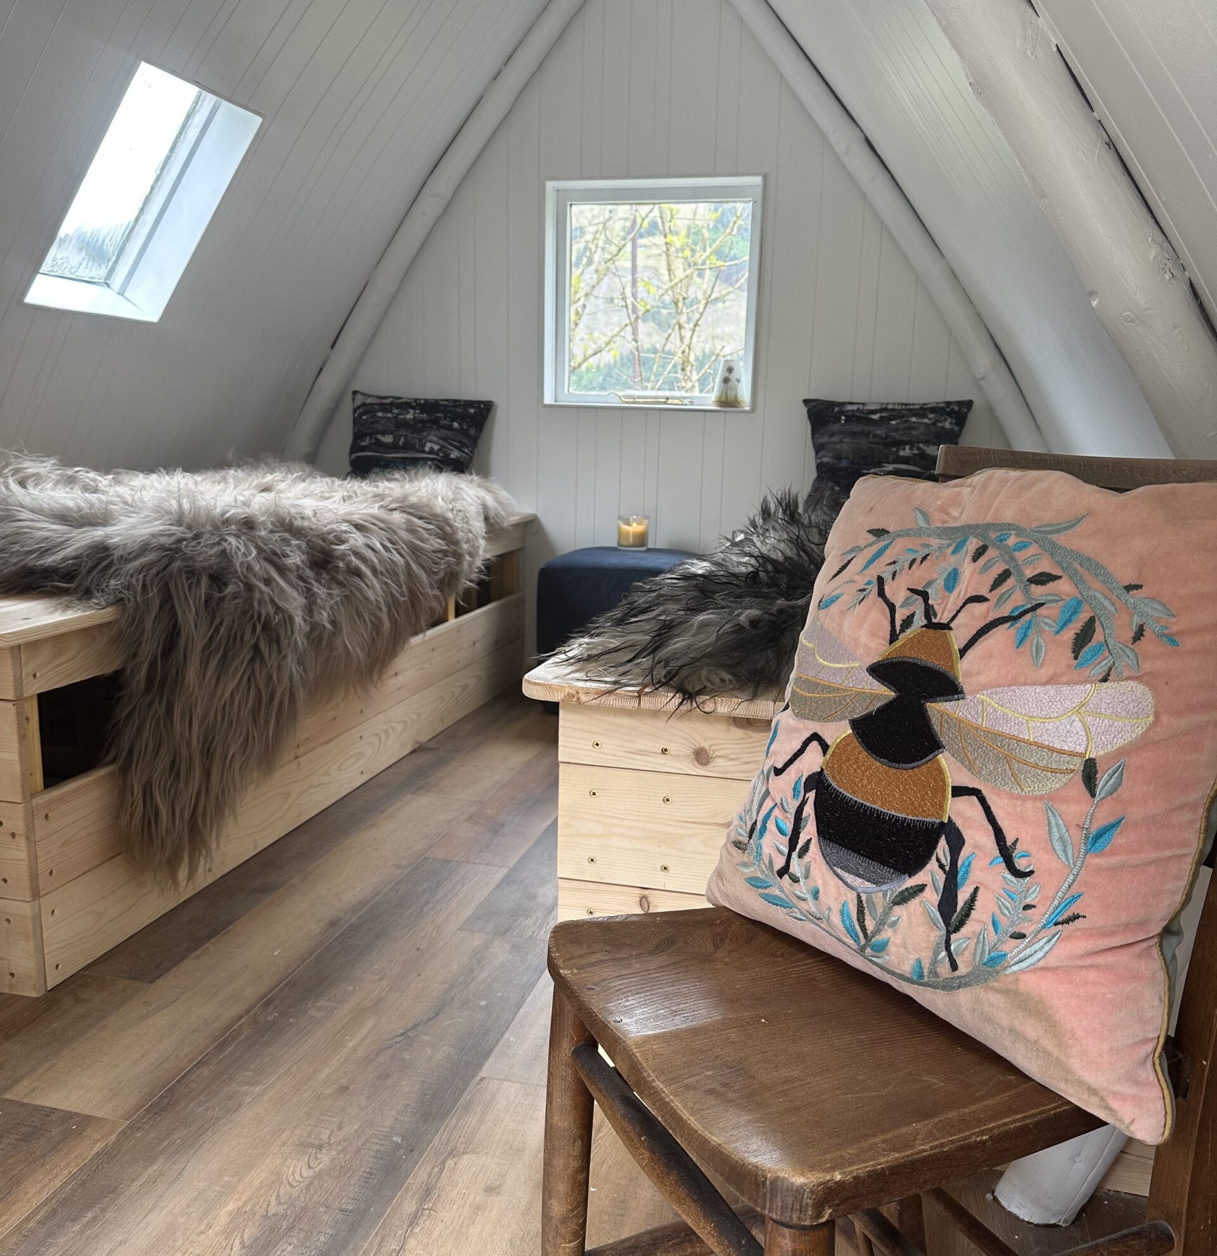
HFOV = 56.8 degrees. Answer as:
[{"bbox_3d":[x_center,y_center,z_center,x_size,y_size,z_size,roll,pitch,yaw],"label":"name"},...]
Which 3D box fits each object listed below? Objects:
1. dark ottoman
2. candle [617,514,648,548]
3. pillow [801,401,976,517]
[{"bbox_3d":[0.085,0.001,3.494,0.497,0.474,0.489,4,11,14],"label":"dark ottoman"},{"bbox_3d":[0.079,-0.296,3.512,0.096,0.099,0.096,4,11,14],"label":"candle"},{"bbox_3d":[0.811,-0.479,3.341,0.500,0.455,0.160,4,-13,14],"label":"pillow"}]

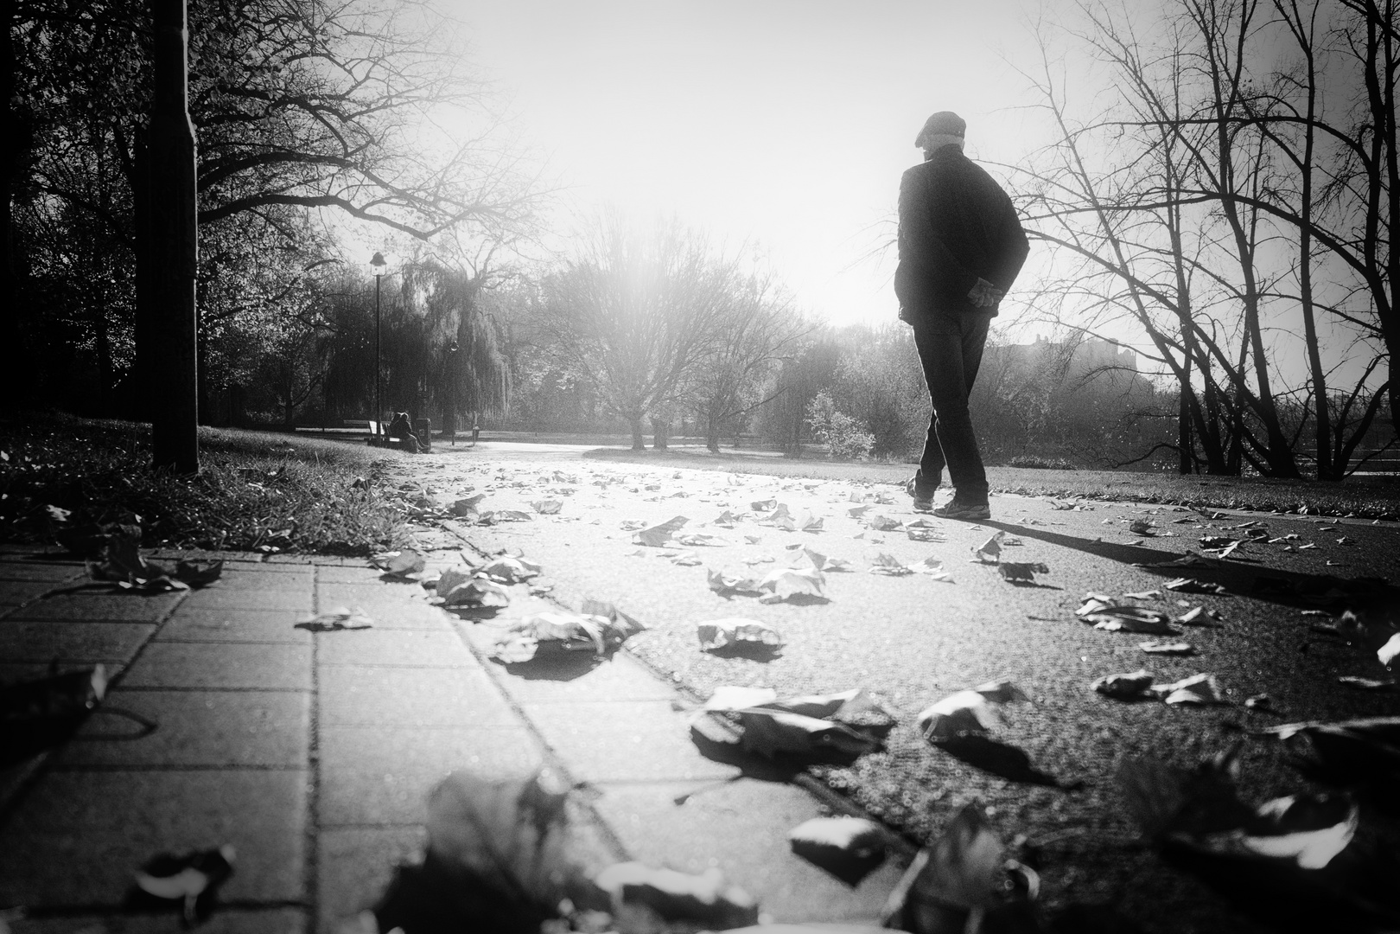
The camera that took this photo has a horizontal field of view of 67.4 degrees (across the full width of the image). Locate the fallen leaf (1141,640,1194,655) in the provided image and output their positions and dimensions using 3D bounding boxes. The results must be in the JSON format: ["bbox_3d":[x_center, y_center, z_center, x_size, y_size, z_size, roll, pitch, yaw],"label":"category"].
[{"bbox_3d":[0.667,0.256,1.498,0.078,0.012,0.055,1,1,24],"label":"fallen leaf"}]

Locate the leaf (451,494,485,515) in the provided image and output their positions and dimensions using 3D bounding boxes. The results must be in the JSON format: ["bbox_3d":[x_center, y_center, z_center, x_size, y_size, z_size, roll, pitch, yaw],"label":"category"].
[{"bbox_3d":[-0.716,0.115,3.250,0.105,0.055,0.075,2,1,-12],"label":"leaf"}]

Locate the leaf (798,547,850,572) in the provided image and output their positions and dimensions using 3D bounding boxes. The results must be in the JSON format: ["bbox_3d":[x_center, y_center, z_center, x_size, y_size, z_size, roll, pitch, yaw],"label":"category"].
[{"bbox_3d":[0.286,0.211,2.416,0.126,0.046,0.090,1,1,7],"label":"leaf"}]

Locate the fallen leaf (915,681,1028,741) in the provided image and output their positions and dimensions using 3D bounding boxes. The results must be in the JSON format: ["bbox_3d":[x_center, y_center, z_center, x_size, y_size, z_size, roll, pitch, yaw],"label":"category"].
[{"bbox_3d":[0.276,0.245,1.062,0.113,0.037,0.095,1,1,15],"label":"fallen leaf"}]

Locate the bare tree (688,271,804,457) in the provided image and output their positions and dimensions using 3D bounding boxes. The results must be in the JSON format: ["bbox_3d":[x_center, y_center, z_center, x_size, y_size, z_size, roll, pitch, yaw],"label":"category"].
[{"bbox_3d":[1.496,-3.302,33.000,3.668,5.709,4.035,0,1,0],"label":"bare tree"}]

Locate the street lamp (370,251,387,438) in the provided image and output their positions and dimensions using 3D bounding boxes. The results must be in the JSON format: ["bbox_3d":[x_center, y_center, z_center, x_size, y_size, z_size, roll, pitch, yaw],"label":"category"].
[{"bbox_3d":[-8.882,-3.302,29.000,0.453,5.304,0.453,0,1,0],"label":"street lamp"}]

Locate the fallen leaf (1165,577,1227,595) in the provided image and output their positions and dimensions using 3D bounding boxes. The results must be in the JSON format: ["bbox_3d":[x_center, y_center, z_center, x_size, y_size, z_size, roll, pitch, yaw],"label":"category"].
[{"bbox_3d":[0.921,0.222,1.950,0.110,0.025,0.070,2,1,25],"label":"fallen leaf"}]

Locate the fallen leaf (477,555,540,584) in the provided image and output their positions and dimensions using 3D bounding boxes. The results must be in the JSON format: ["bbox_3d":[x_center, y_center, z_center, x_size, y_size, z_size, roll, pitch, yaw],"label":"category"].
[{"bbox_3d":[-0.309,0.167,1.700,0.095,0.033,0.070,2,1,-10],"label":"fallen leaf"}]

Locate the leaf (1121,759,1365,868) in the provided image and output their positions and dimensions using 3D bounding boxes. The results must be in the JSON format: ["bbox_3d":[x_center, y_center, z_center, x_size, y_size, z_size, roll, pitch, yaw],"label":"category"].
[{"bbox_3d":[0.318,0.205,0.620,0.125,0.040,0.080,2,1,27],"label":"leaf"}]

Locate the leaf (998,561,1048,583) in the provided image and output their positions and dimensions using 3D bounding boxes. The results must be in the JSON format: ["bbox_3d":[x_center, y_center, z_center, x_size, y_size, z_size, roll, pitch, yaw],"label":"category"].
[{"bbox_3d":[0.610,0.198,1.980,0.092,0.032,0.060,2,1,17],"label":"leaf"}]

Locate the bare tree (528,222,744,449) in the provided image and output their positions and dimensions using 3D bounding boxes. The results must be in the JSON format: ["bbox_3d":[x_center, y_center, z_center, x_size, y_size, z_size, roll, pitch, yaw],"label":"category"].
[{"bbox_3d":[-2.156,-4.596,36.000,6.839,8.067,6.839,0,1,0],"label":"bare tree"}]

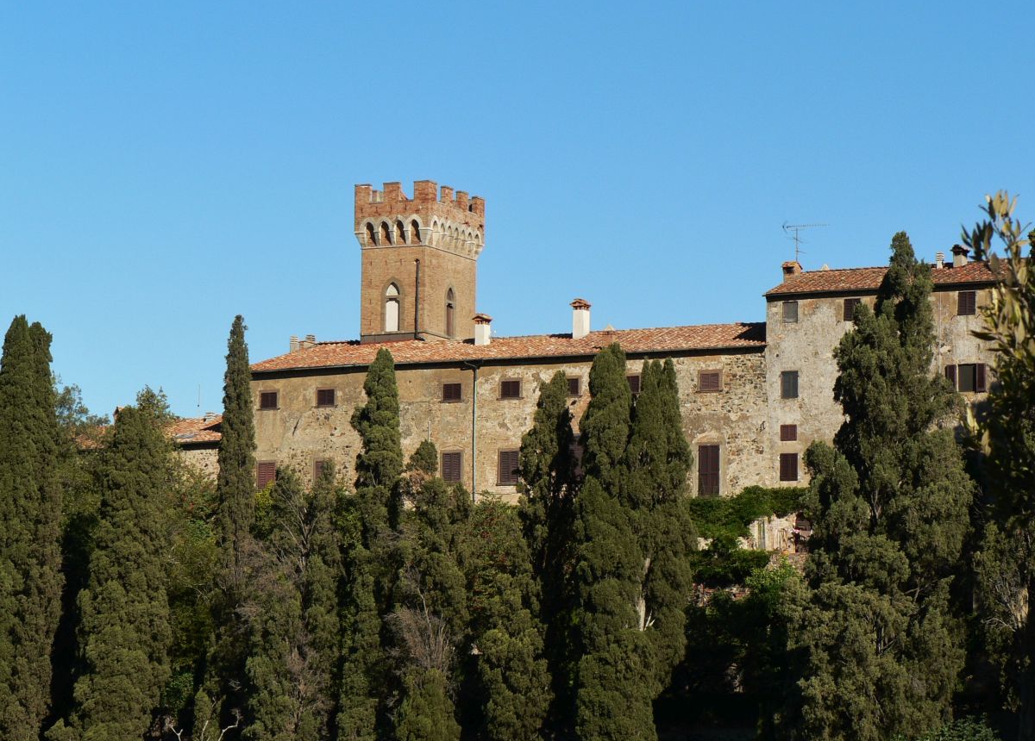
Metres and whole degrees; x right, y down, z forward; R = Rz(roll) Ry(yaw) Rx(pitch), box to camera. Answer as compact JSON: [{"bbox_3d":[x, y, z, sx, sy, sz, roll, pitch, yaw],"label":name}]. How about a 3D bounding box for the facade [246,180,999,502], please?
[{"bbox_3d":[5.570,-1.120,181.010,46.540,18.500,15.000,-3,-6,25],"label":"facade"}]

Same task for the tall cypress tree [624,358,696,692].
[{"bbox_3d":[6.300,8.130,151.400,3.390,17.380,3.390,0,-5,0],"label":"tall cypress tree"}]

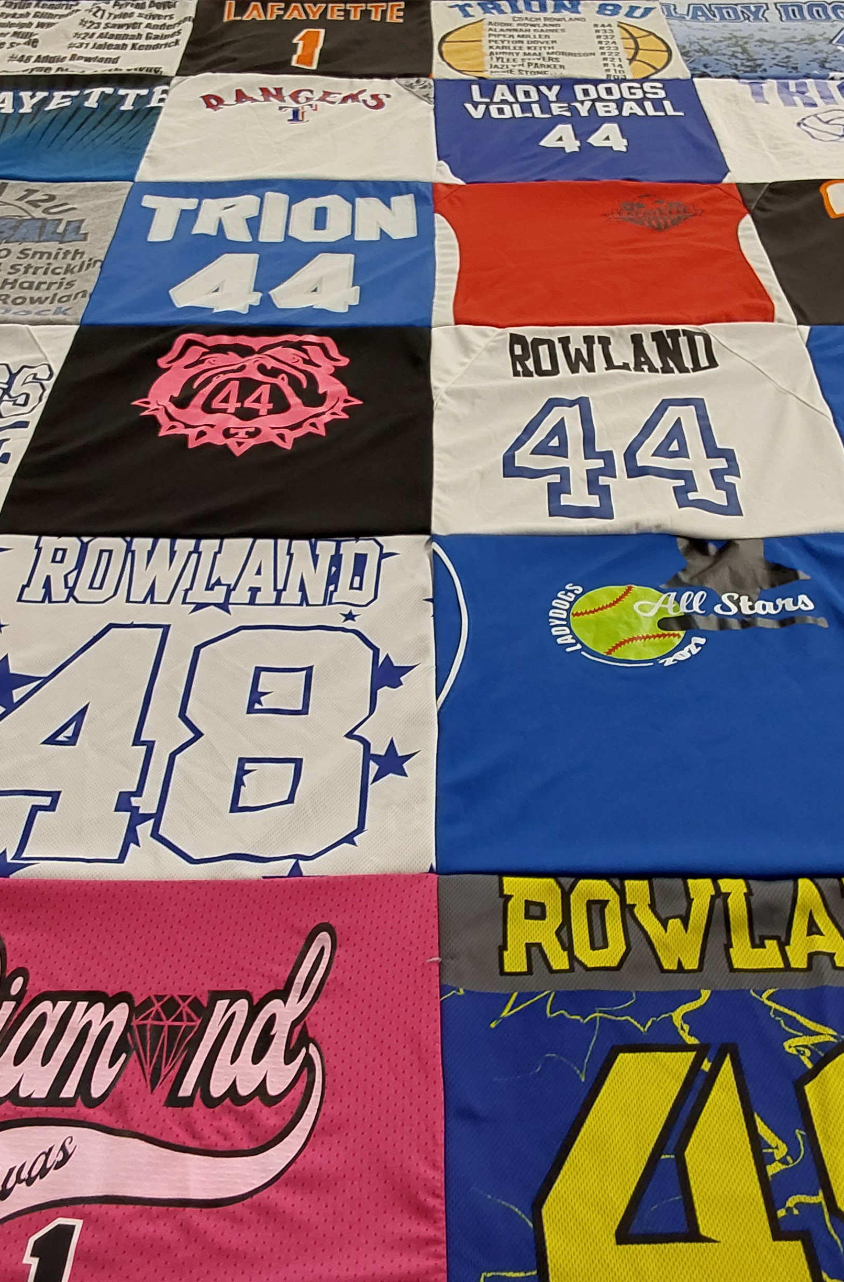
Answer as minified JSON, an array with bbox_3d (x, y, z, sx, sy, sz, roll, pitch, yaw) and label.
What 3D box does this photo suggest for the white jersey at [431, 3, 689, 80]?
[{"bbox_3d":[0.194,-0.880,2.017,0.358,0.018,0.339,0,41,0],"label":"white jersey"}]

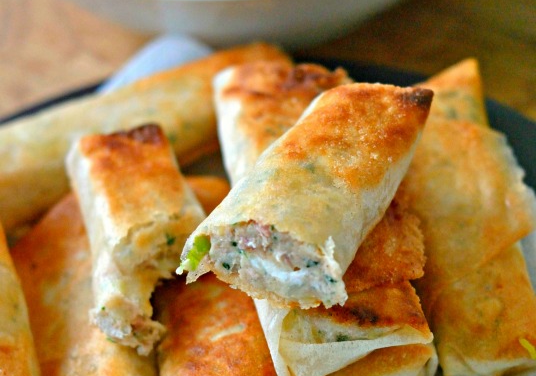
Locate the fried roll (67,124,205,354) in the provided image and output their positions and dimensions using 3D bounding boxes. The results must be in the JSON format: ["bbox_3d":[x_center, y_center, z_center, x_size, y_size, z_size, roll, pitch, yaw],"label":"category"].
[{"bbox_3d":[-0.043,0.017,0.560,0.036,0.027,0.074,-11,51,-9],"label":"fried roll"}]

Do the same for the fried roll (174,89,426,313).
[{"bbox_3d":[0.015,0.001,0.535,0.044,0.028,0.074,23,54,18],"label":"fried roll"}]

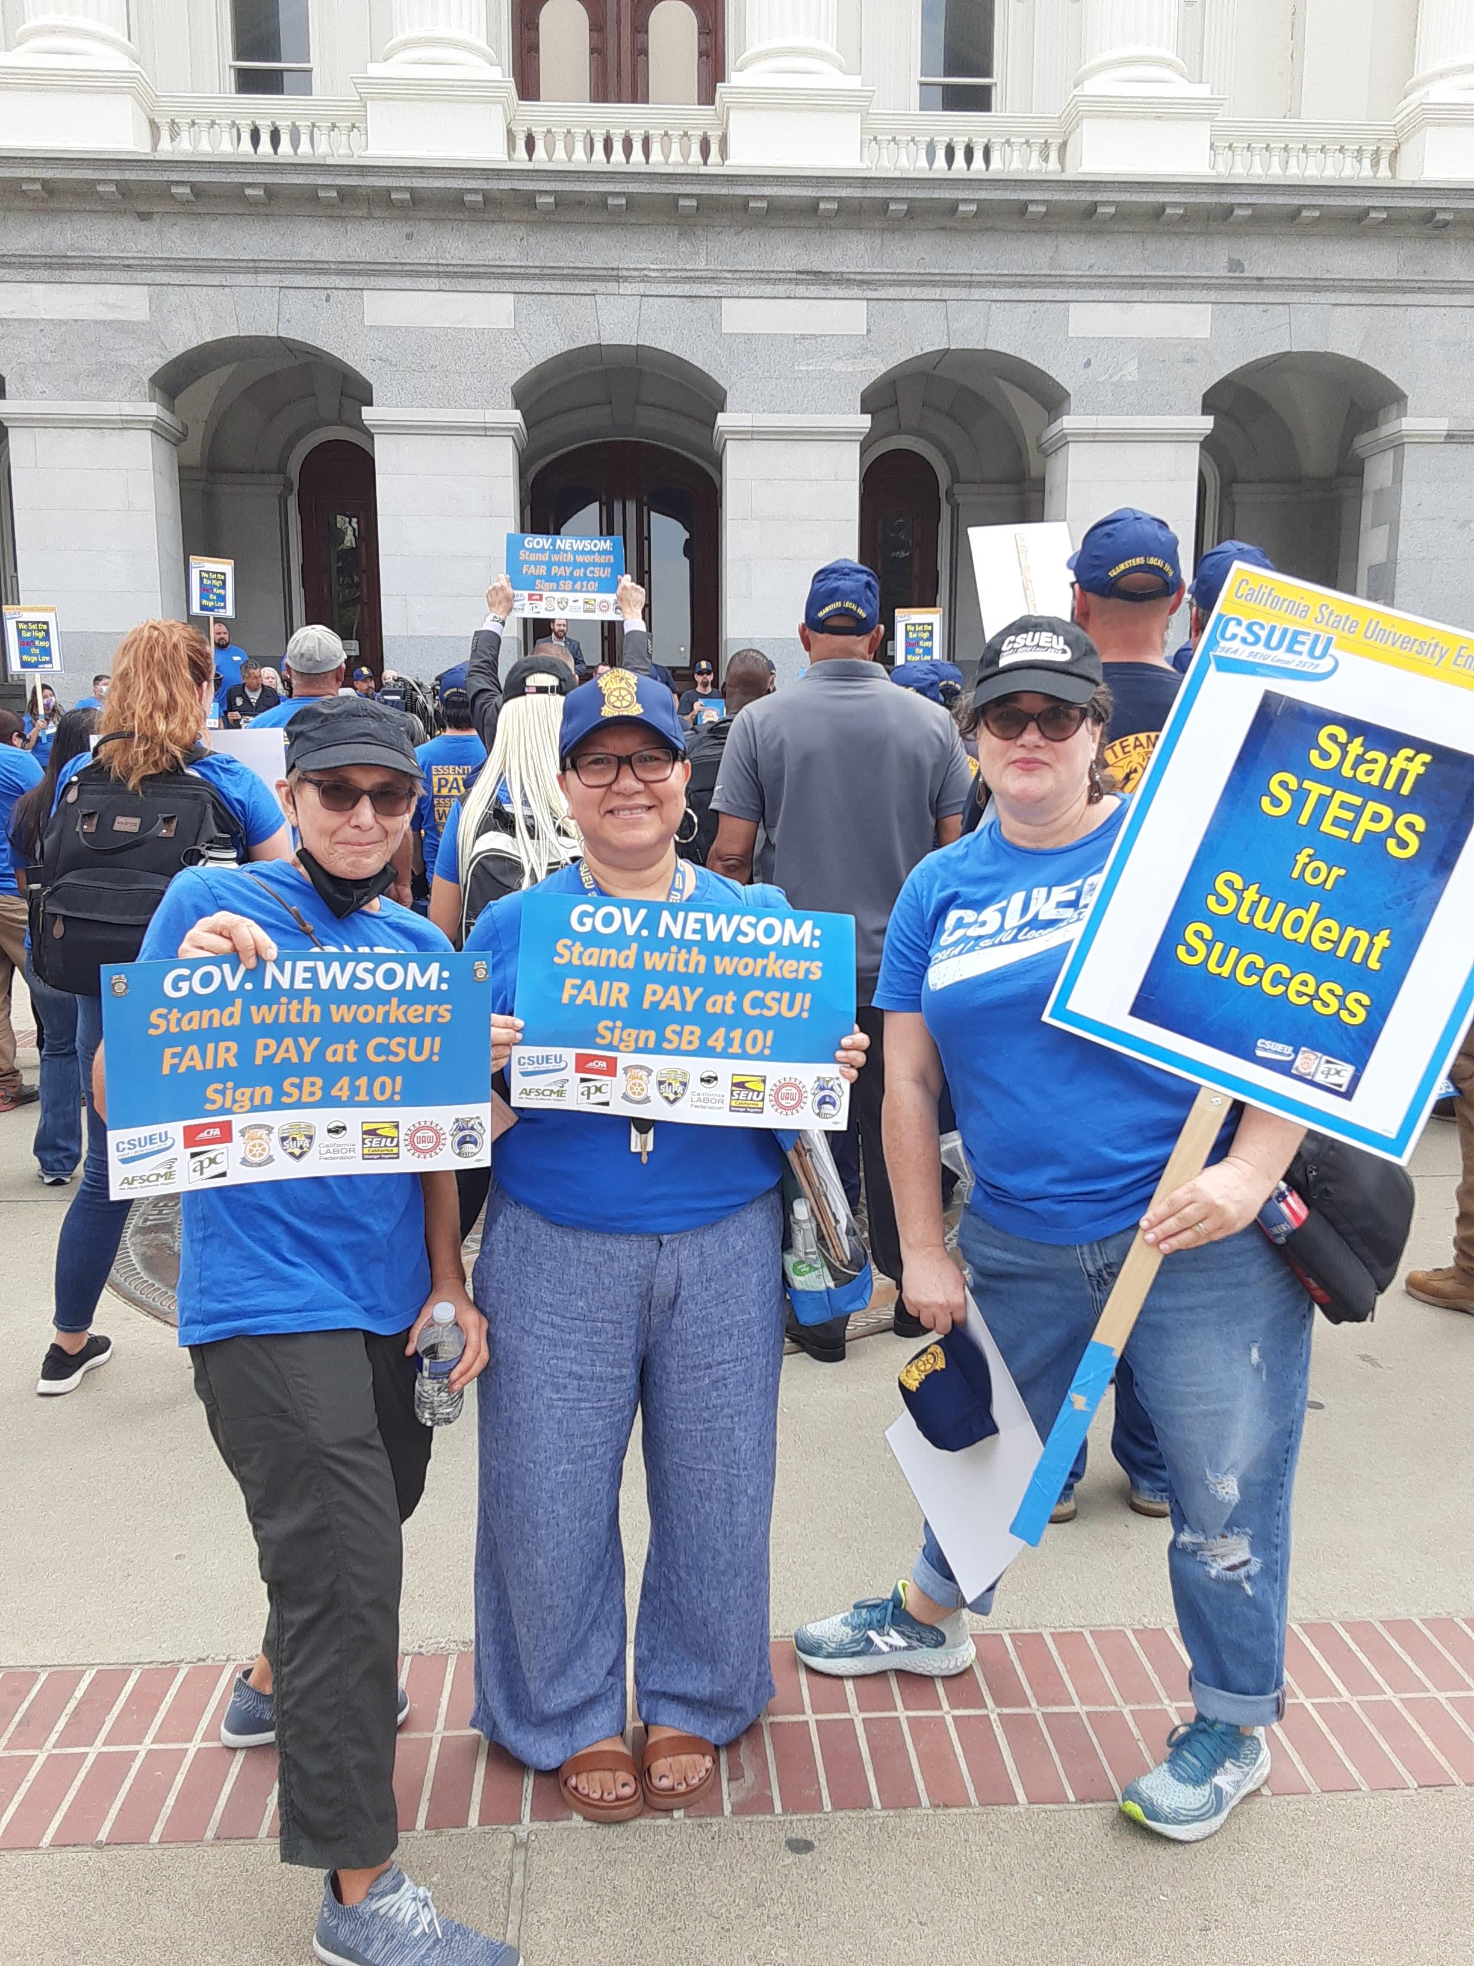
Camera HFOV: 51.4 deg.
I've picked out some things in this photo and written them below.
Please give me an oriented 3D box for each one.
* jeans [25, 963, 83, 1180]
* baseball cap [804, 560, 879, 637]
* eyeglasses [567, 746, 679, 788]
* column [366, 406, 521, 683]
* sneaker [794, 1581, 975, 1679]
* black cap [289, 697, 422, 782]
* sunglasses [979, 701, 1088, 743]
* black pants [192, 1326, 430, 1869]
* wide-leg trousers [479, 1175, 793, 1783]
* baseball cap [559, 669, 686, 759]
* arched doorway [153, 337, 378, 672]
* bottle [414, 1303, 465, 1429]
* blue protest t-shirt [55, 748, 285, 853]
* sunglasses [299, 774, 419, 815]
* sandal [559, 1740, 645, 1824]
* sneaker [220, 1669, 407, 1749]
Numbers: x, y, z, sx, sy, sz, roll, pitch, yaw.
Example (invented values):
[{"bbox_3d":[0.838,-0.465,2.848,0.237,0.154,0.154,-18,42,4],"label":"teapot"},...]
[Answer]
[{"bbox_3d":[-2.190,0.177,5.150,0.370,0.880,0.280,-1,10,-5],"label":"jeans"},{"bbox_3d":[0.250,-0.892,3.592,0.175,0.165,0.265,0,10,2],"label":"baseball cap"},{"bbox_3d":[-0.150,-0.280,2.006,0.142,0.048,0.140,-5,10,-6],"label":"eyeglasses"},{"bbox_3d":[-3.389,-4.539,18.225,1.760,4.150,1.250,-1,9,-4],"label":"column"},{"bbox_3d":[0.236,1.024,2.451,0.280,0.115,0.105,0,9,2],"label":"sneaker"},{"bbox_3d":[-0.470,-0.295,1.861,0.163,0.120,0.235,-3,10,-18],"label":"black cap"},{"bbox_3d":[0.393,-0.351,2.059,0.146,0.052,0.140,2,10,11],"label":"sunglasses"},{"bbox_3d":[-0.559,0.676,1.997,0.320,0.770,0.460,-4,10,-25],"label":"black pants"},{"bbox_3d":[-0.152,0.663,2.189,0.430,0.880,0.310,0,10,3],"label":"wide-leg trousers"},{"bbox_3d":[-0.143,-0.334,1.936,0.165,0.130,0.255,-1,7,-3],"label":"baseball cap"},{"bbox_3d":[-5.359,-4.824,18.102,2.460,4.950,1.250,-1,9,-4],"label":"arched doorway"},{"bbox_3d":[-0.375,0.485,1.940,0.065,0.195,0.065,3,29,-12],"label":"bottle"},{"bbox_3d":[-1.235,-0.188,3.374,0.490,0.630,0.280,-1,9,-4],"label":"blue protest t-shirt"},{"bbox_3d":[-0.484,-0.243,1.944,0.138,0.045,0.145,4,7,-28],"label":"sunglasses"},{"bbox_3d":[-0.186,1.093,2.220,0.105,0.085,0.245,1,9,2],"label":"sandal"},{"bbox_3d":[-0.636,1.088,2.347,0.283,0.100,0.100,-2,10,-9],"label":"sneaker"}]

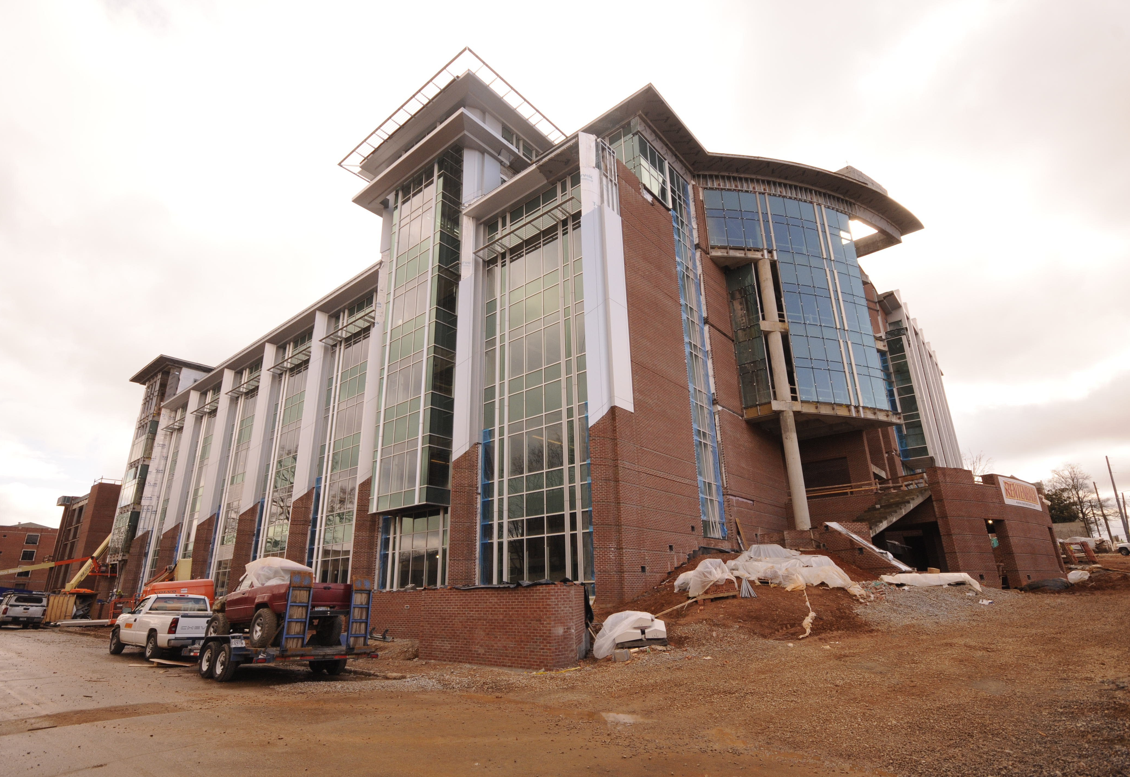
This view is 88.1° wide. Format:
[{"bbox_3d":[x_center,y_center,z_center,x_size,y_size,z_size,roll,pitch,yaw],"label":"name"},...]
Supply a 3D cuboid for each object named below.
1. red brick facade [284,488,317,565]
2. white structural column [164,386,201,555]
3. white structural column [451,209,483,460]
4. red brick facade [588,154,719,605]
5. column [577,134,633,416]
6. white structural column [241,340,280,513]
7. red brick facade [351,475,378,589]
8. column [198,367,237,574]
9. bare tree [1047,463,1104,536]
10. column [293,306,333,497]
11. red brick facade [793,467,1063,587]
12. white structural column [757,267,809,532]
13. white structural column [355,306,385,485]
[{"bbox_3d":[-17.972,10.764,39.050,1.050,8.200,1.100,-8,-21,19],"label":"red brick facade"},{"bbox_3d":[-38.907,7.659,59.761,1.144,15.373,1.343,-17,-24,38],"label":"white structural column"},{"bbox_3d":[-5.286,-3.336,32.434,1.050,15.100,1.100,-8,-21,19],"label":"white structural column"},{"bbox_3d":[4.141,-1.110,29.032,1.000,22.150,9.700,-17,-25,37],"label":"red brick facade"},{"bbox_3d":[1.772,-5.333,27.706,1.000,15.400,2.650,-17,-25,37],"label":"column"},{"bbox_3d":[-25.319,3.174,48.902,1.144,14.676,1.343,-17,-24,38],"label":"white structural column"},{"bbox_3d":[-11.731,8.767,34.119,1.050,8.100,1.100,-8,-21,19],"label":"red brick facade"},{"bbox_3d":[-32.085,5.764,54.194,1.144,15.771,1.343,-17,-24,38],"label":"column"},{"bbox_3d":[74.934,16.489,85.000,7.200,10.754,7.200,-17,-24,38],"label":"bare tree"},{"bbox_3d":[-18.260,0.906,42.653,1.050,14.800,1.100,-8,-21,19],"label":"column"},{"bbox_3d":[21.407,7.923,32.198,19.000,6.200,4.200,10,-23,-28],"label":"red brick facade"},{"bbox_3d":[13.069,-0.251,35.020,0.766,17.024,0.766,-17,-24,38],"label":"white structural column"},{"bbox_3d":[-12.306,-0.684,38.363,1.144,14.228,1.343,-17,-24,38],"label":"white structural column"}]

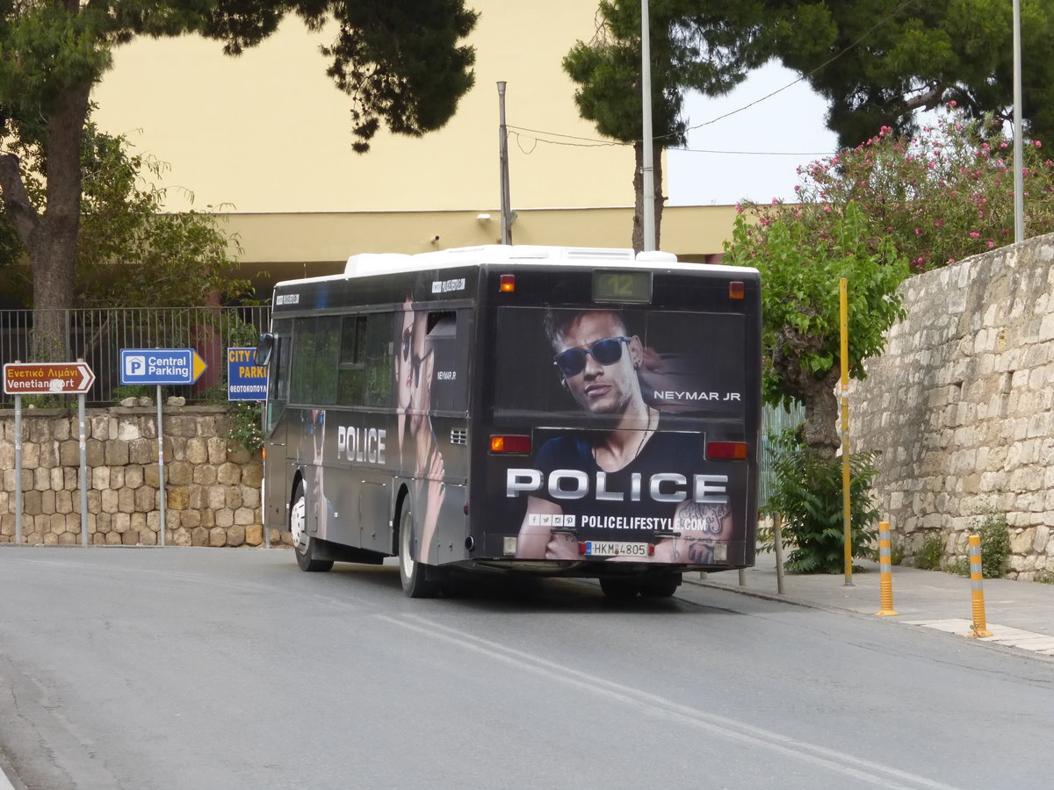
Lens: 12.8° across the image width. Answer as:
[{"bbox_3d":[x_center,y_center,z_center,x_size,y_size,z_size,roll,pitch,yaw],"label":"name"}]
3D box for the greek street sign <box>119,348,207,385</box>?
[{"bbox_3d":[-4.595,-0.356,59.400,1.110,0.460,0.040,0,0,0],"label":"greek street sign"}]

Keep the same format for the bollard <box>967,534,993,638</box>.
[{"bbox_3d":[3.412,1.446,35.400,0.195,0.760,0.195,-3,0,0],"label":"bollard"}]

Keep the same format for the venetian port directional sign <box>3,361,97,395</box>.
[{"bbox_3d":[-6.106,-0.210,60.000,1.180,0.390,0.040,-1,0,0],"label":"venetian port directional sign"}]

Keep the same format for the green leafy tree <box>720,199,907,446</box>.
[{"bbox_3d":[2.886,-0.083,46.900,1.900,3.650,1.900,-1,0,0],"label":"green leafy tree"}]

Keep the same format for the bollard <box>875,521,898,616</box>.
[{"bbox_3d":[2.897,1.402,37.800,0.195,0.757,0.195,-2,0,0],"label":"bollard"}]

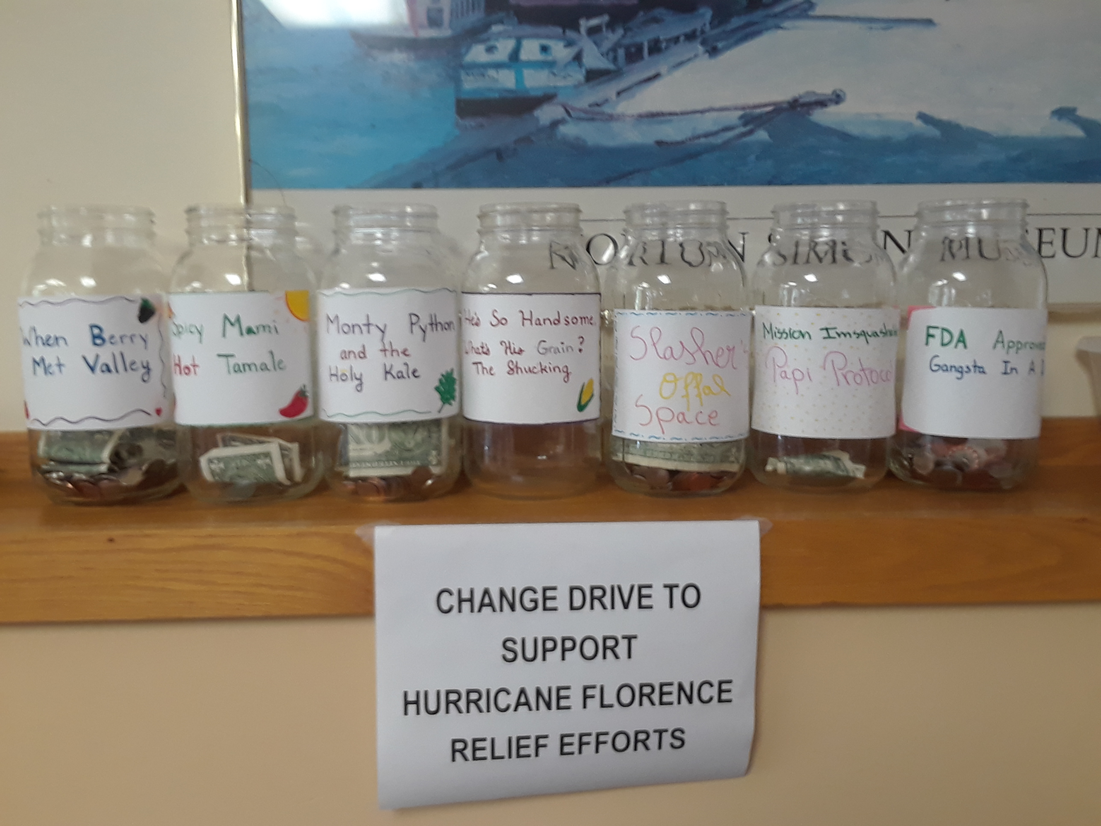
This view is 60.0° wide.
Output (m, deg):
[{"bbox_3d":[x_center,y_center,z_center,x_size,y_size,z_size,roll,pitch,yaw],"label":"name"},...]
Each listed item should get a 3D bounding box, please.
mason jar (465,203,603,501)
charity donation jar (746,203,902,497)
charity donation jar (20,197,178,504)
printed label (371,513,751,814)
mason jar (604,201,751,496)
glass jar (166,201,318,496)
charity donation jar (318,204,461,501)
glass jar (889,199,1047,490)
[{"bbox_3d":[-0.016,-0.052,0.791,0.115,0.232,0.115,-1,7,0],"label":"mason jar"},{"bbox_3d":[0.230,-0.056,0.805,0.115,0.232,0.115,-1,7,1],"label":"charity donation jar"},{"bbox_3d":[-0.370,-0.048,0.788,0.115,0.232,0.115,-2,7,-11],"label":"charity donation jar"},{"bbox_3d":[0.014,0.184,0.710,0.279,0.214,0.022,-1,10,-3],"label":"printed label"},{"bbox_3d":[0.104,-0.053,0.793,0.115,0.232,0.115,-1,7,0],"label":"mason jar"},{"bbox_3d":[-0.249,-0.049,0.787,0.115,0.232,0.115,-1,7,-5],"label":"glass jar"},{"bbox_3d":[-0.133,-0.051,0.790,0.115,0.232,0.115,-1,7,-7],"label":"charity donation jar"},{"bbox_3d":[0.350,-0.057,0.804,0.115,0.232,0.115,0,7,2],"label":"glass jar"}]

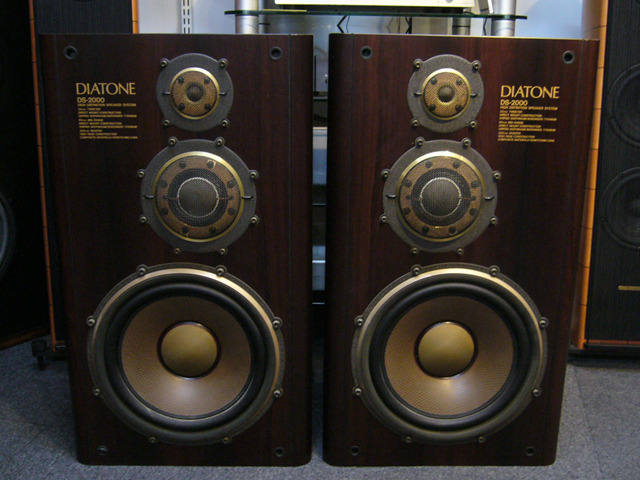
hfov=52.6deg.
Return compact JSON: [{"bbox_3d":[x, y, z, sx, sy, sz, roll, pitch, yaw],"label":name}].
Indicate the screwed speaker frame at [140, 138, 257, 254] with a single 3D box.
[{"bbox_3d":[-0.189,-0.066,1.007,0.184,0.184,0.045,1,13,0],"label":"screwed speaker frame"}]

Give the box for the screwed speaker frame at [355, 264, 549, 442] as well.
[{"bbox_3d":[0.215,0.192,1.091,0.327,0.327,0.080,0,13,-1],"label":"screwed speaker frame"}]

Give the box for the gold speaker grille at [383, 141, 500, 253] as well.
[{"bbox_3d":[0.188,-0.066,1.014,0.184,0.184,0.045,0,13,-1],"label":"gold speaker grille"}]

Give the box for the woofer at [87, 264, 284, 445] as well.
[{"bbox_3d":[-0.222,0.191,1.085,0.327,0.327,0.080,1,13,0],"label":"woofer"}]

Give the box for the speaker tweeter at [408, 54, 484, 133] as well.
[{"bbox_3d":[0.190,-0.220,0.978,0.118,0.118,0.035,0,13,-1],"label":"speaker tweeter"}]

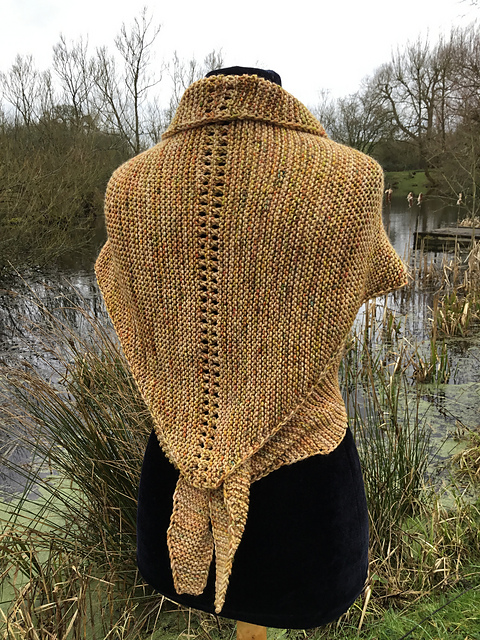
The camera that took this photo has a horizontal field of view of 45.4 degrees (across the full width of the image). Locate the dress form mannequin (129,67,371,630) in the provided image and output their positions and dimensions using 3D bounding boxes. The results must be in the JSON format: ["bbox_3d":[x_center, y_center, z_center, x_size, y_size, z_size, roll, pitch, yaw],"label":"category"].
[{"bbox_3d":[0.017,0.042,0.833,0.370,0.760,0.260,2,11,15],"label":"dress form mannequin"}]

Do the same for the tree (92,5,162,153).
[{"bbox_3d":[-4.915,-9.659,25.390,3.200,7.655,3.200,0,15,0],"label":"tree"}]

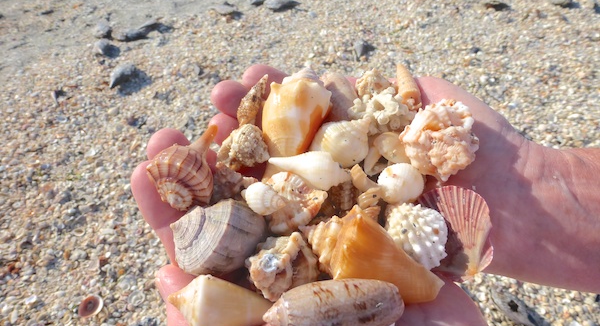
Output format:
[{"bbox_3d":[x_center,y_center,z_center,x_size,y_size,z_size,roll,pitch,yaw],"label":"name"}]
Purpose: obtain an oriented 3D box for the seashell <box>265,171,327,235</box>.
[{"bbox_3d":[-0.002,0.020,0.224,0.032,0.025,0.033,16,56,7],"label":"seashell"}]

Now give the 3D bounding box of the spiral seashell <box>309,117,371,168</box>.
[{"bbox_3d":[0.022,-0.011,0.240,0.039,0.024,0.026,-26,57,-1],"label":"spiral seashell"}]

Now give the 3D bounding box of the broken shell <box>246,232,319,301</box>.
[{"bbox_3d":[-0.008,0.049,0.206,0.031,0.030,0.034,18,48,-29],"label":"broken shell"}]

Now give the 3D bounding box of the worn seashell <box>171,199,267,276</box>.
[{"bbox_3d":[-0.040,0.036,0.212,0.049,0.033,0.035,19,52,-18],"label":"worn seashell"}]

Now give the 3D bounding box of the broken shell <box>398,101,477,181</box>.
[{"bbox_3d":[0.077,-0.013,0.238,0.042,0.030,0.045,-7,78,-10],"label":"broken shell"}]

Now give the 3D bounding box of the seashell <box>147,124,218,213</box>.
[{"bbox_3d":[-0.062,0.002,0.230,0.033,0.030,0.052,13,56,9],"label":"seashell"}]

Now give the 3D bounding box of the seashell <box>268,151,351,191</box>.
[{"bbox_3d":[0.005,0.004,0.229,0.044,0.019,0.020,16,56,7],"label":"seashell"}]

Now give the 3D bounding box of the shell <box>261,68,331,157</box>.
[{"bbox_3d":[-0.002,-0.029,0.246,0.040,0.035,0.062,10,58,7],"label":"shell"}]

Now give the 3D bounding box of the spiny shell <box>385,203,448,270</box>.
[{"bbox_3d":[0.058,0.037,0.216,0.031,0.021,0.036,-15,67,-18],"label":"spiny shell"}]

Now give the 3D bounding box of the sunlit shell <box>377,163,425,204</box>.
[{"bbox_3d":[0.053,0.011,0.228,0.024,0.018,0.022,10,55,0],"label":"sunlit shell"}]

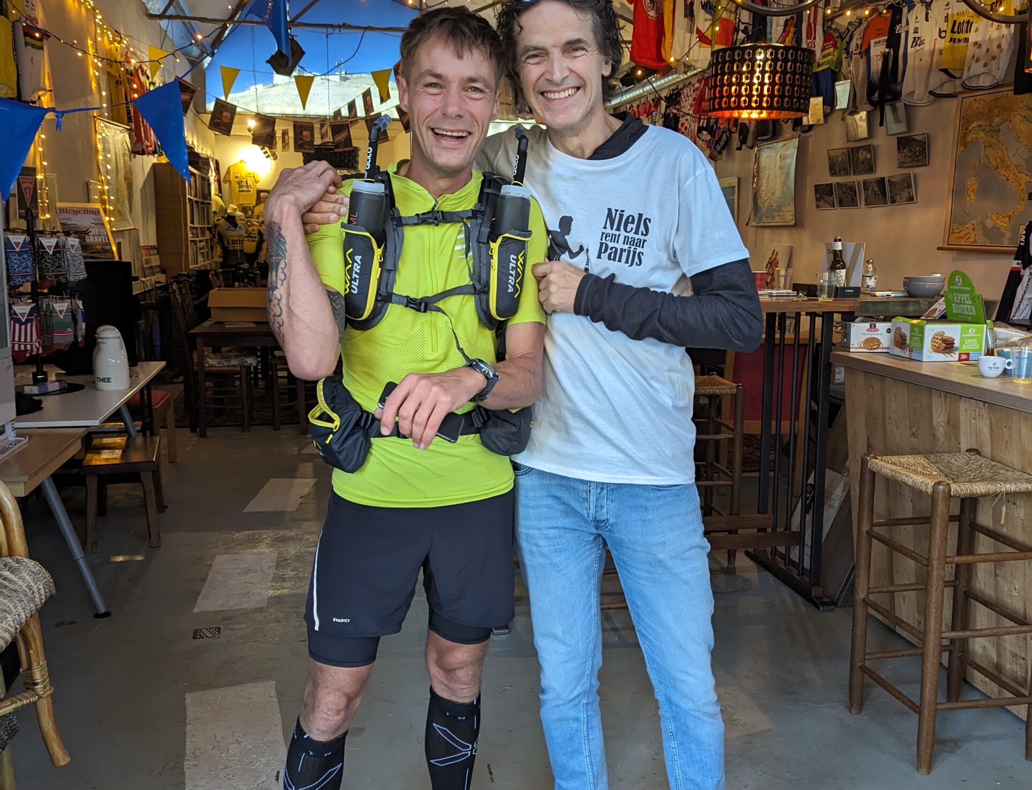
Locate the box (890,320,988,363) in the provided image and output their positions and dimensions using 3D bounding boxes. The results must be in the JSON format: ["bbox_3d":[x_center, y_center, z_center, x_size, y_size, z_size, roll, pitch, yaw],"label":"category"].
[{"bbox_3d":[1.505,-0.198,3.409,0.220,0.127,0.245,0,9,-3],"label":"box"}]

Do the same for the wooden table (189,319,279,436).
[{"bbox_3d":[-2.000,-0.150,7.362,0.900,0.750,1.200,-2,9,-10],"label":"wooden table"}]

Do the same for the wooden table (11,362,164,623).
[{"bbox_3d":[-2.080,0.337,4.209,0.800,0.740,1.720,-2,9,-13],"label":"wooden table"}]

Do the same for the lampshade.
[{"bbox_3d":[1.075,-1.380,4.190,0.440,0.255,0.440,0,9,0],"label":"lampshade"}]

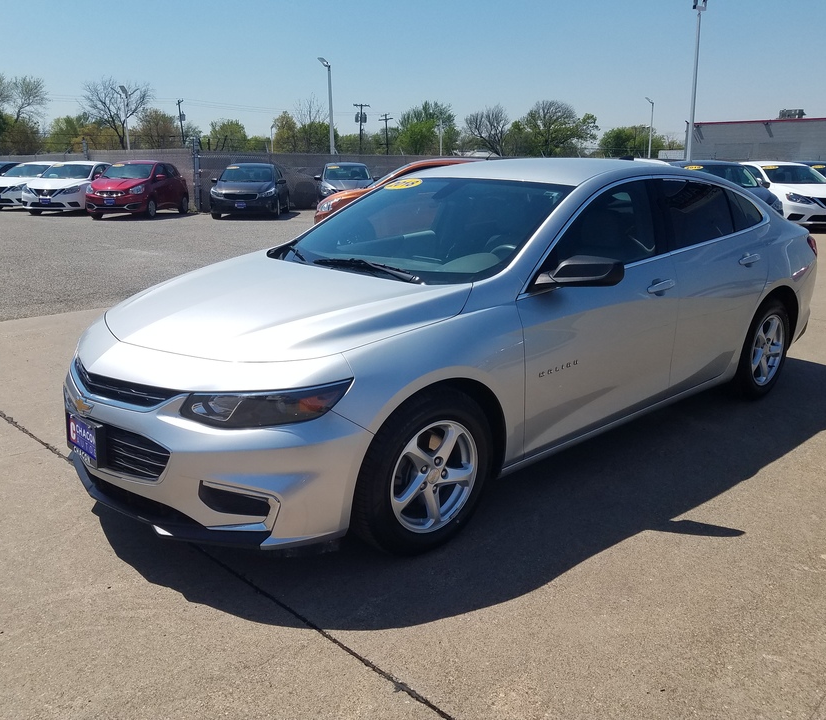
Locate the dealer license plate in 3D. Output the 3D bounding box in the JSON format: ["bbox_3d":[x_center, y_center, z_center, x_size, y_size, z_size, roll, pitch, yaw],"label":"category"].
[{"bbox_3d":[-1.250,0.299,2.753,0.035,0.165,0.310,-9,17,-40],"label":"dealer license plate"}]

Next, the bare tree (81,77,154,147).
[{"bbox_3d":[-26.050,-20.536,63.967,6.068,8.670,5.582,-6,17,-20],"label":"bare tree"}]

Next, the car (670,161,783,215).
[{"bbox_3d":[5.898,-3.281,14.704,1.770,1.480,4.620,2,15,6],"label":"car"}]

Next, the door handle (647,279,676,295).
[{"bbox_3d":[1.185,-0.349,3.439,0.220,0.055,0.050,-13,20,-40],"label":"door handle"}]

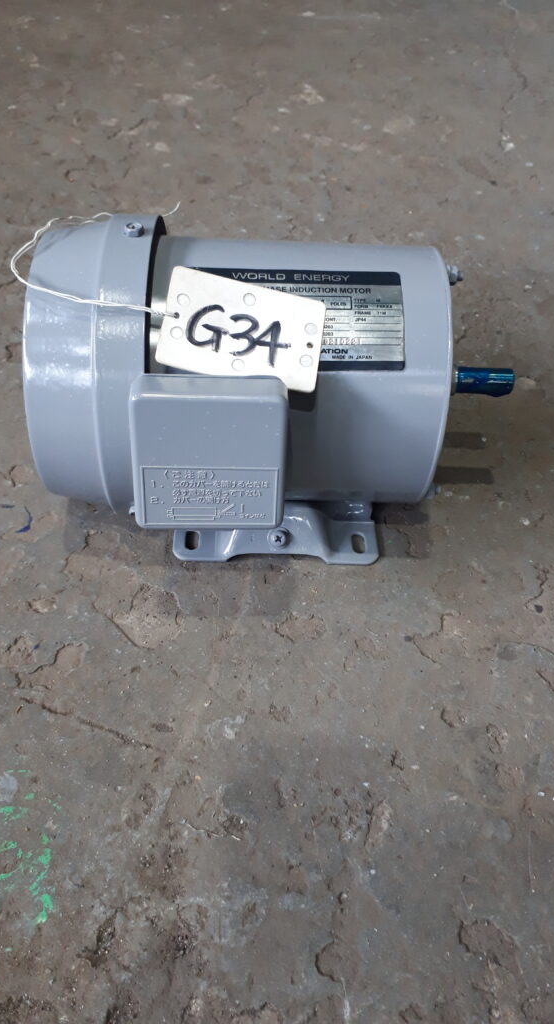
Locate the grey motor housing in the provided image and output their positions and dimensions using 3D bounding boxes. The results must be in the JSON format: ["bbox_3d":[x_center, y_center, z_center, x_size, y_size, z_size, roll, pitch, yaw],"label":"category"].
[{"bbox_3d":[0.005,-0.065,0.402,0.237,0.147,0.166,2,50,-3],"label":"grey motor housing"}]

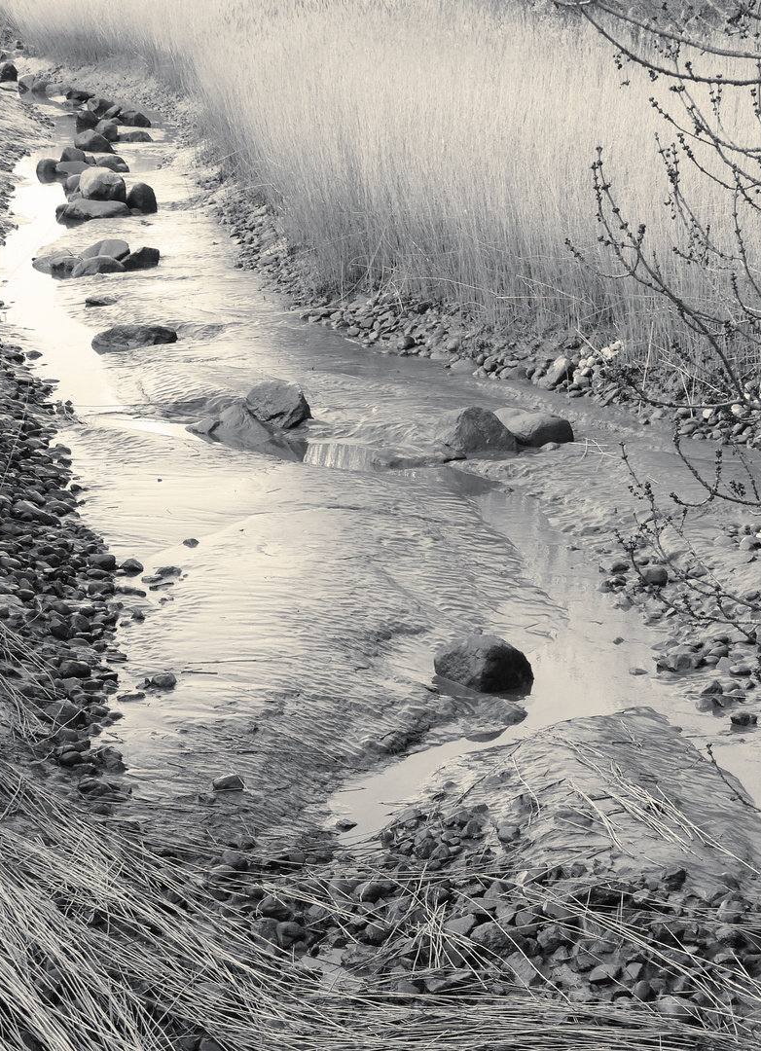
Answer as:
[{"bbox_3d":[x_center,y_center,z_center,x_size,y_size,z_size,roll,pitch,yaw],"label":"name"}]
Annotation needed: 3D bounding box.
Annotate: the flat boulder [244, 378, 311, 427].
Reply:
[{"bbox_3d":[-0.907,-1.082,25.840,0.590,0.390,0.480,0,13,-2],"label":"flat boulder"}]

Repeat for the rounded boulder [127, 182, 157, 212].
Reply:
[{"bbox_3d":[-3.442,-4.736,42.032,0.430,0.410,0.420,-1,13,-5],"label":"rounded boulder"}]

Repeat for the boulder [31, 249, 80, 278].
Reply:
[{"bbox_3d":[-3.963,-3.225,35.705,0.620,0.260,0.480,-1,13,-6],"label":"boulder"}]

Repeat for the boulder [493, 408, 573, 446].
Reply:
[{"bbox_3d":[1.319,-0.851,25.182,0.700,0.300,0.540,1,13,3],"label":"boulder"}]

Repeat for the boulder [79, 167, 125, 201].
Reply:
[{"bbox_3d":[-4.005,-4.856,41.975,0.660,0.570,0.600,-1,13,-5],"label":"boulder"}]

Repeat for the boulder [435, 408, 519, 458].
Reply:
[{"bbox_3d":[0.824,-0.805,24.778,0.700,0.380,0.580,0,13,2],"label":"boulder"}]

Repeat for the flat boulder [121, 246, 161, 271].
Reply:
[{"bbox_3d":[-2.965,-3.288,35.882,0.540,0.290,0.440,-1,13,-5],"label":"flat boulder"}]

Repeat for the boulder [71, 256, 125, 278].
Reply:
[{"bbox_3d":[-3.432,-3.153,35.419,0.670,0.240,0.480,-1,13,-5],"label":"boulder"}]

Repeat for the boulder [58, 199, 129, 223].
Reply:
[{"bbox_3d":[-4.047,-4.457,41.201,1.050,0.290,0.620,-1,13,-5],"label":"boulder"}]

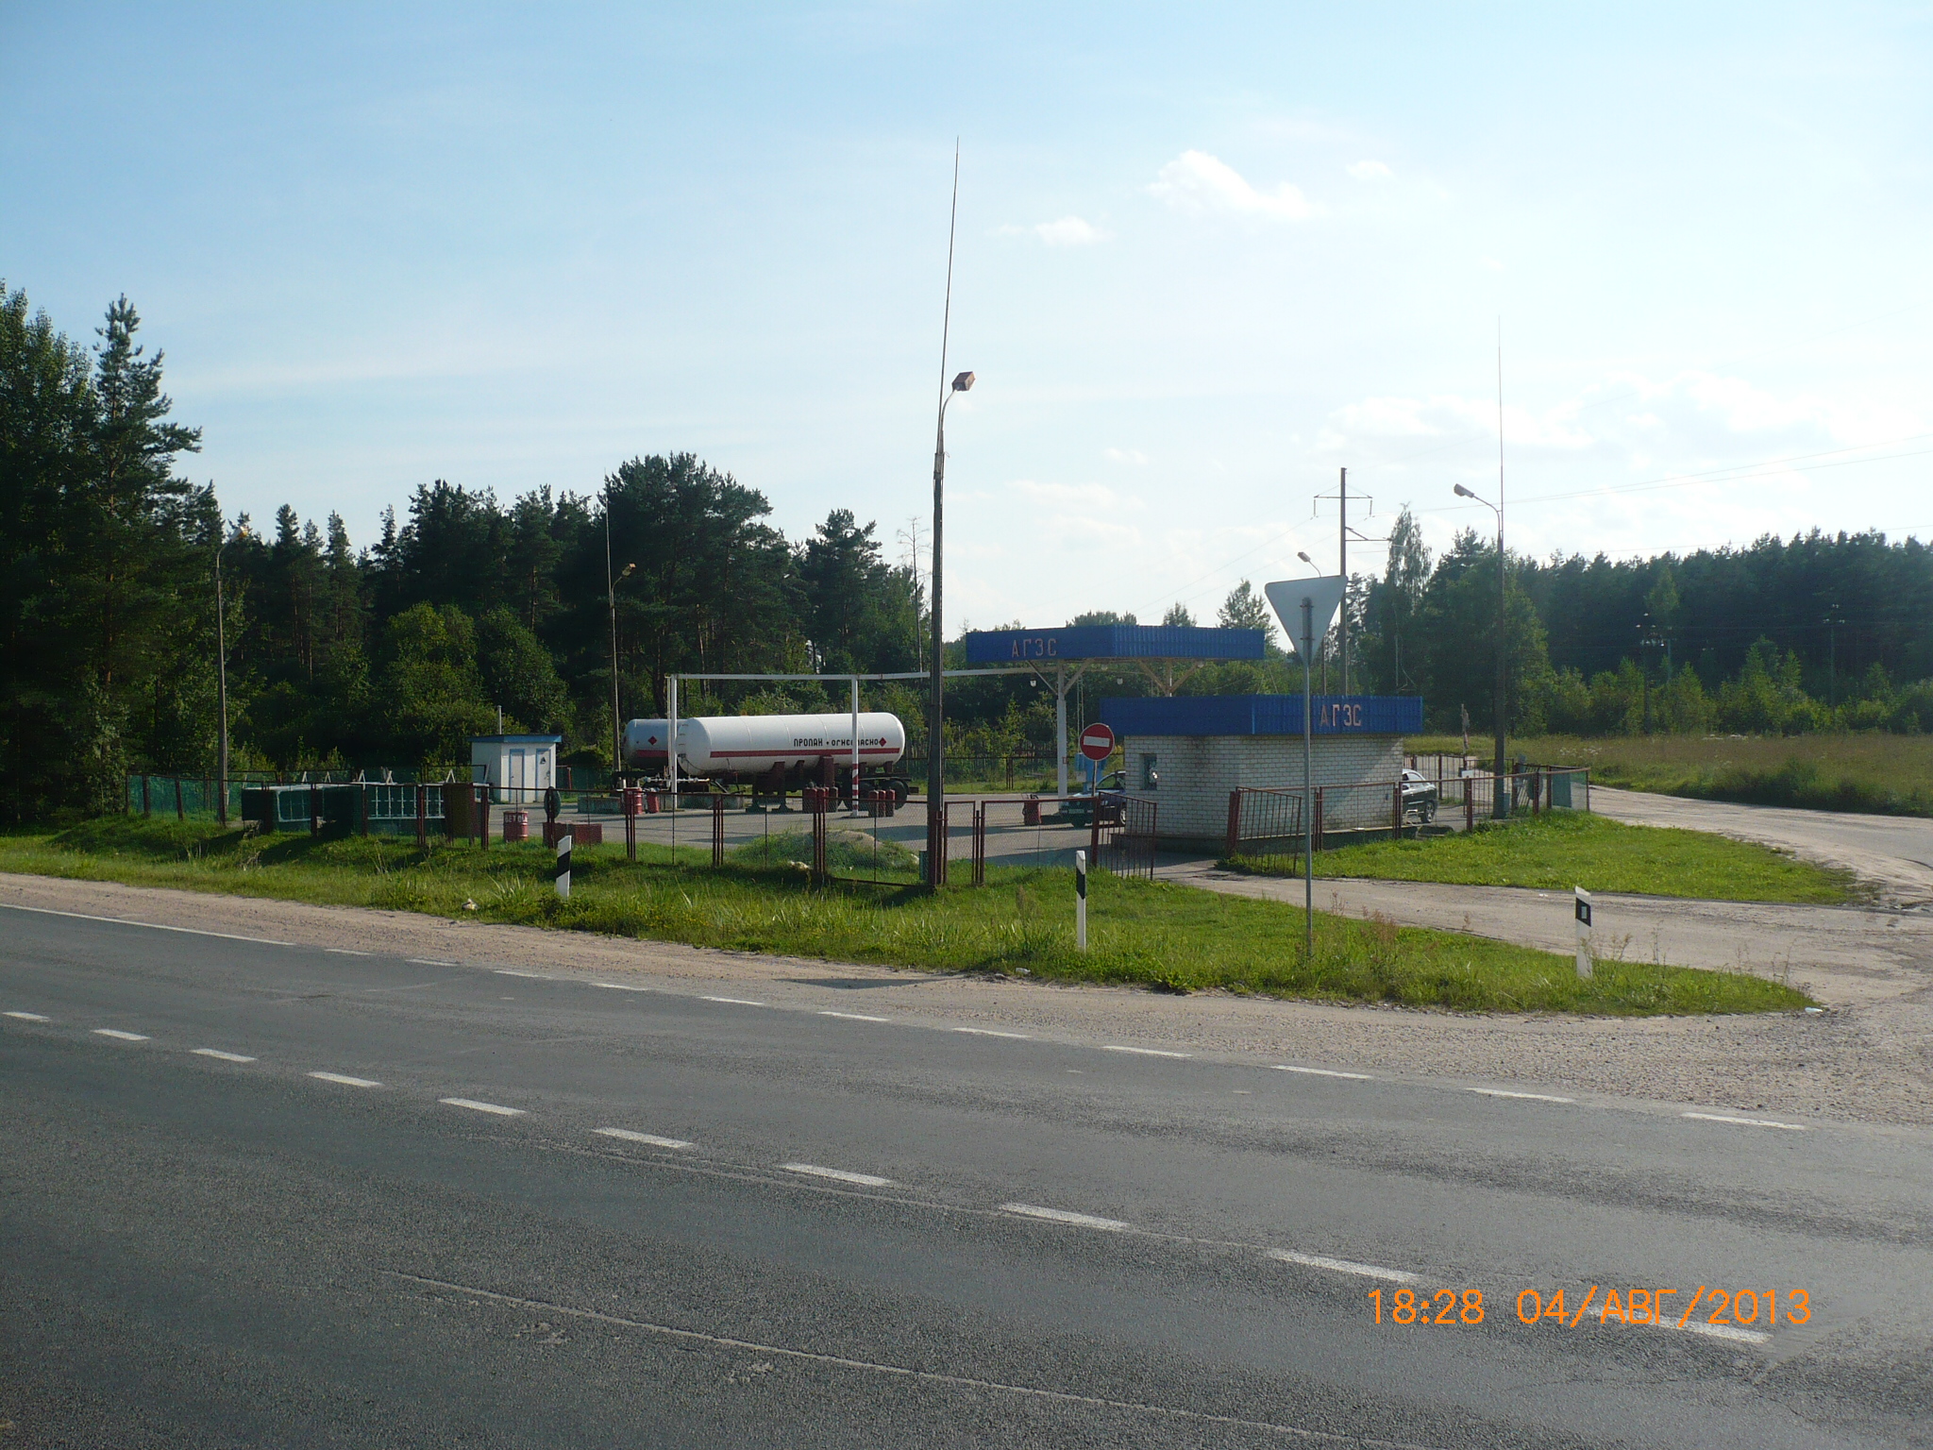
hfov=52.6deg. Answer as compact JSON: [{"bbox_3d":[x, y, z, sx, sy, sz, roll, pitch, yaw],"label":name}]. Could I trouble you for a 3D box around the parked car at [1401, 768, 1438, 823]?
[{"bbox_3d":[10.500,1.861,50.500,1.720,1.420,4.350,0,0,38],"label":"parked car"}]

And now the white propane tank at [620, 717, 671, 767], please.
[{"bbox_3d":[-8.771,0.680,71.972,8.000,1.800,1.800,0,0,-30],"label":"white propane tank"}]

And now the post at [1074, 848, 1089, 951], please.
[{"bbox_3d":[0.940,1.443,15.900,0.070,0.848,0.120,0,0,-41],"label":"post"}]

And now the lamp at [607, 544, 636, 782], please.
[{"bbox_3d":[-12.796,-2.143,72.000,1.150,9.900,0.450,0,0,37],"label":"lamp"}]

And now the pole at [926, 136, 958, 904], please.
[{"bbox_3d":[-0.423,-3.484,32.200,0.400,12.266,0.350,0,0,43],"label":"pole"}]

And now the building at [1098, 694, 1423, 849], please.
[{"bbox_3d":[6.762,1.010,44.081,4.020,3.247,6.895,0,0,43],"label":"building"}]

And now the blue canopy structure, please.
[{"bbox_3d":[4.323,-2.205,55.973,5.290,0.857,7.020,0,0,43],"label":"blue canopy structure"}]

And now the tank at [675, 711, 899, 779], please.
[{"bbox_3d":[-5.829,0.603,65.600,1.860,1.860,9.400,0,0,44],"label":"tank"}]

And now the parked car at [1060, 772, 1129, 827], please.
[{"bbox_3d":[4.505,1.934,52.405,1.720,1.420,4.400,0,0,43],"label":"parked car"}]

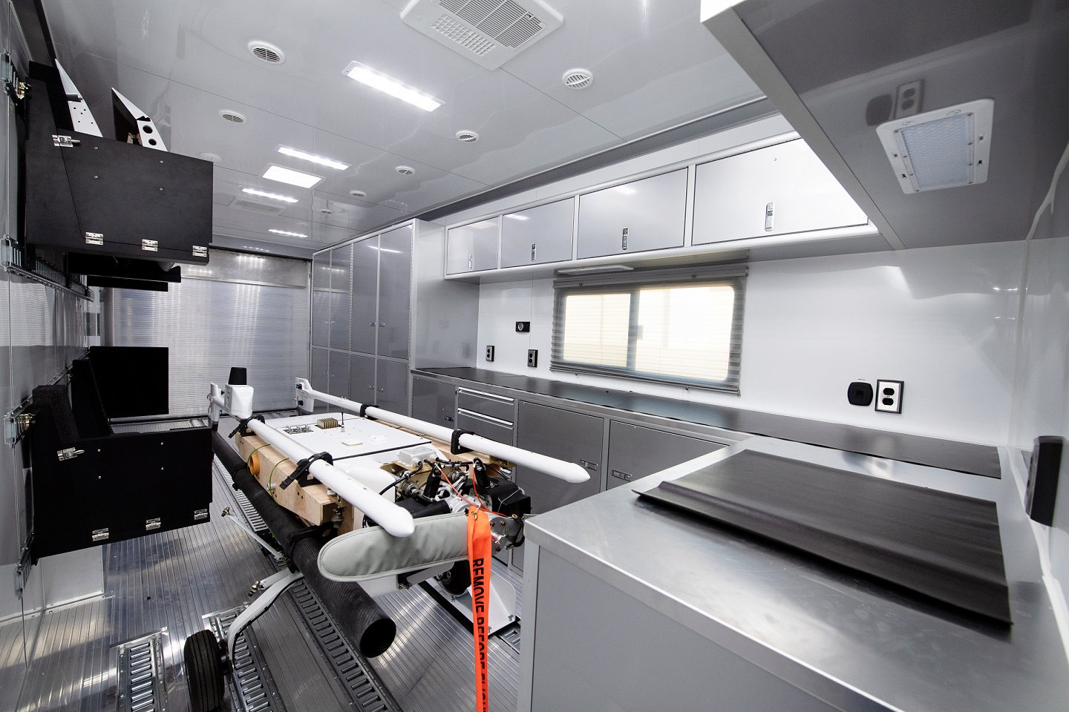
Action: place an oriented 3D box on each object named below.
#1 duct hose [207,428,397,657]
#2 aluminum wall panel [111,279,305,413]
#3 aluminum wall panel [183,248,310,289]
[{"bbox_3d":[-0.824,0.411,1.242,0.055,0.055,1.688,0,2,-44],"label":"duct hose"},{"bbox_3d":[-3.876,-0.095,5.159,1.920,1.660,0.050,0,4,-45],"label":"aluminum wall panel"},{"bbox_3d":[-3.820,-1.115,5.084,1.880,0.390,0.050,0,4,-45],"label":"aluminum wall panel"}]

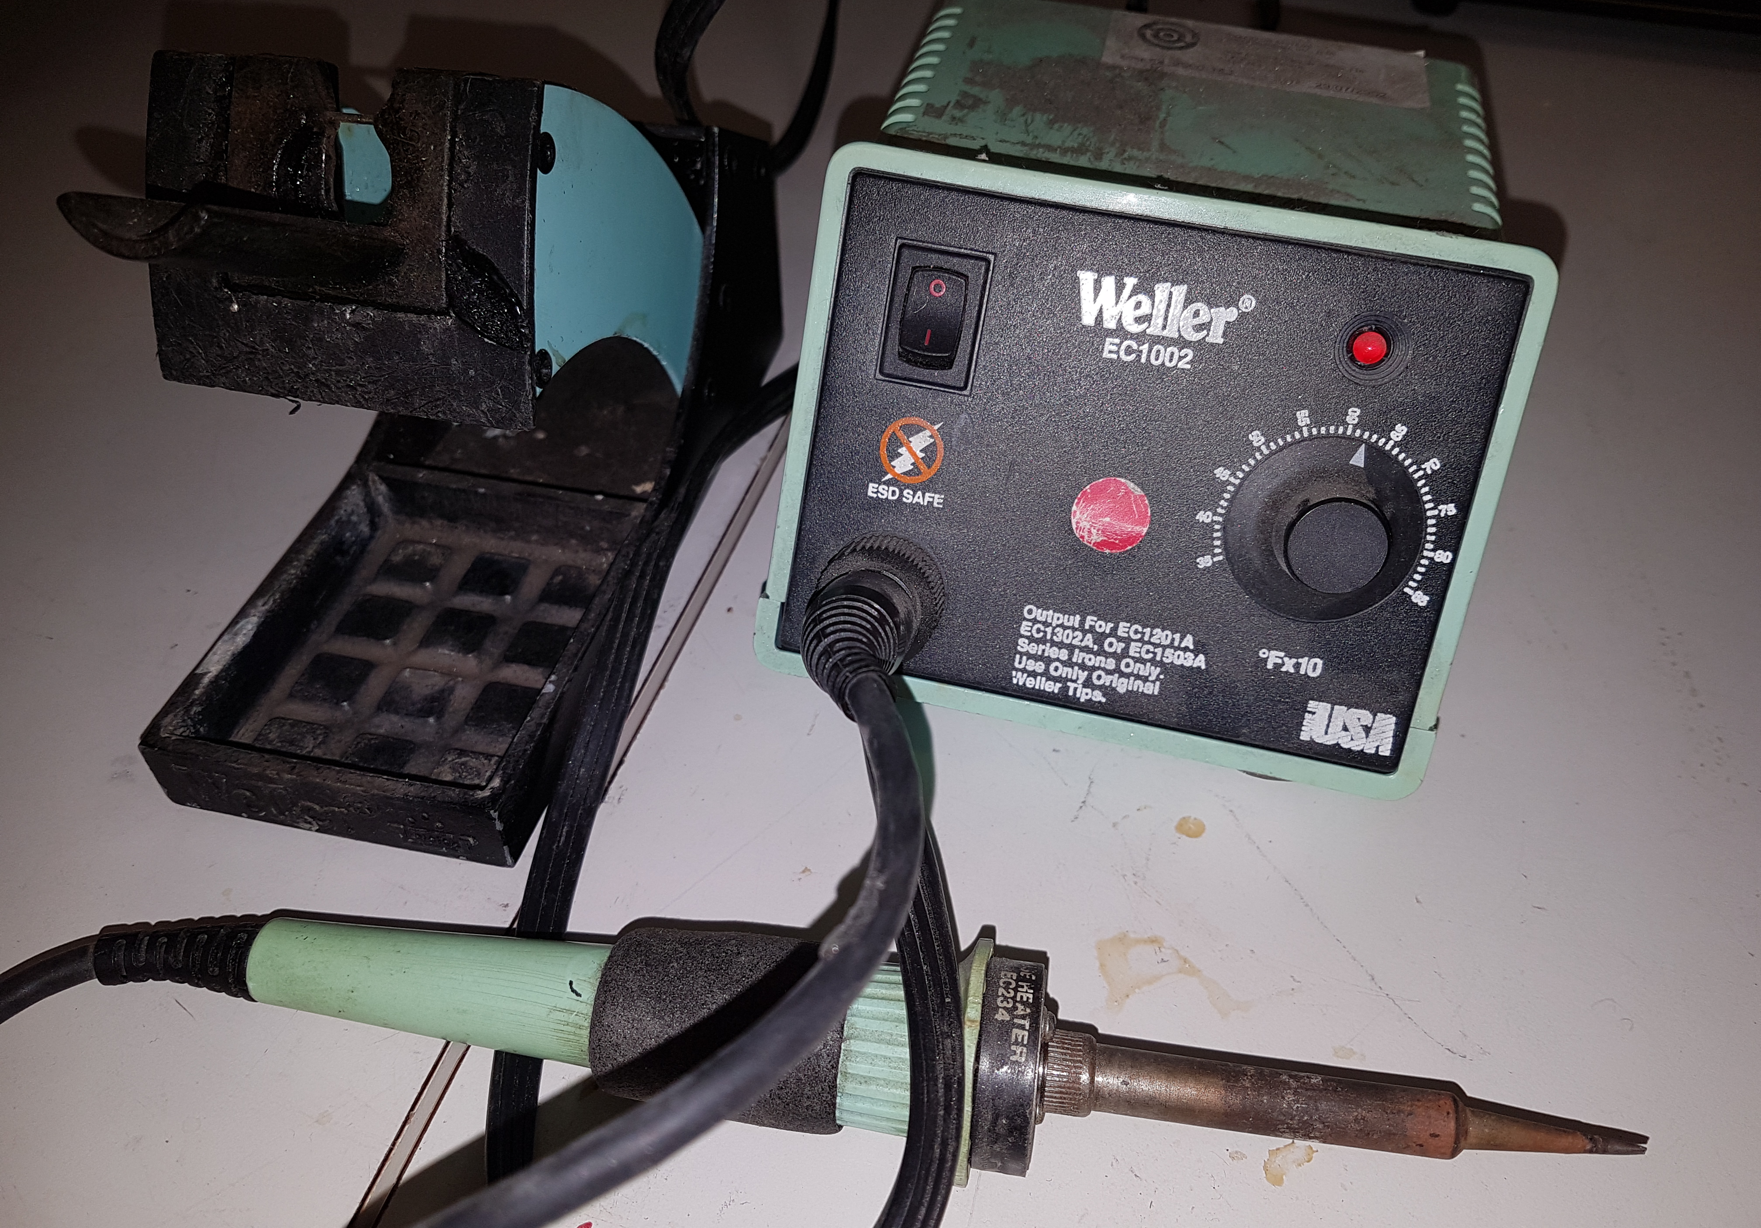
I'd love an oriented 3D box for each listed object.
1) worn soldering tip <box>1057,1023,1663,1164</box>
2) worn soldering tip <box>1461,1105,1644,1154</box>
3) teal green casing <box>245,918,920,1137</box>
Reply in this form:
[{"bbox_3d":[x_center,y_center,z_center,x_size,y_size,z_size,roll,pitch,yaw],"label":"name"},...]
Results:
[{"bbox_3d":[0.058,0.062,0.166,0.076,0.011,0.011,6,45,0],"label":"worn soldering tip"},{"bbox_3d":[0.084,0.065,0.165,0.024,0.005,0.005,6,45,0],"label":"worn soldering tip"},{"bbox_3d":[-0.036,0.051,0.170,0.094,0.022,0.022,6,45,4],"label":"teal green casing"}]

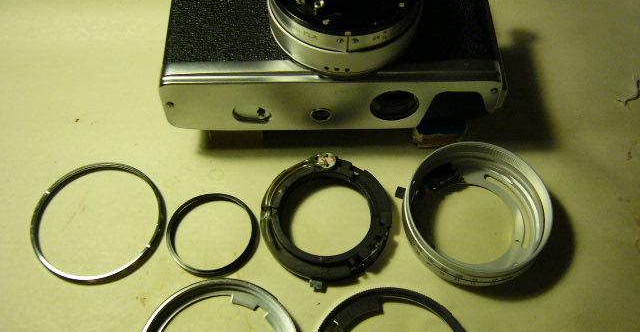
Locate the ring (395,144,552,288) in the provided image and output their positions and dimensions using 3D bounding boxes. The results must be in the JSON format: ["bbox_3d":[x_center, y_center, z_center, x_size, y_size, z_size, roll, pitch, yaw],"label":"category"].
[{"bbox_3d":[0.066,0.020,0.277,0.061,0.019,0.060,-2,60,0],"label":"ring"}]

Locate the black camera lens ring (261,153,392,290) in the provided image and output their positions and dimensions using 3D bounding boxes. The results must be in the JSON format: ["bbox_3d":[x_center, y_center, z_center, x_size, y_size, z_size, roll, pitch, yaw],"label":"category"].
[{"bbox_3d":[0.003,0.023,0.268,0.054,0.007,0.057,0,60,0],"label":"black camera lens ring"}]

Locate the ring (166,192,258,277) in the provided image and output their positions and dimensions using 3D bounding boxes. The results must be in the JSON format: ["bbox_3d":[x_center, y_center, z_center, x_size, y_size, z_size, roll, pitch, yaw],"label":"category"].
[{"bbox_3d":[-0.047,0.030,0.283,0.039,0.004,0.039,-1,60,1],"label":"ring"}]

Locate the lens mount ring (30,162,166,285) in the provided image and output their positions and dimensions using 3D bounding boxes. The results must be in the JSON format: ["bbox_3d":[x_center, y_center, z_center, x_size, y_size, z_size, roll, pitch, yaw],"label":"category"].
[{"bbox_3d":[-0.098,0.025,0.287,0.057,0.005,0.057,-2,60,0],"label":"lens mount ring"}]

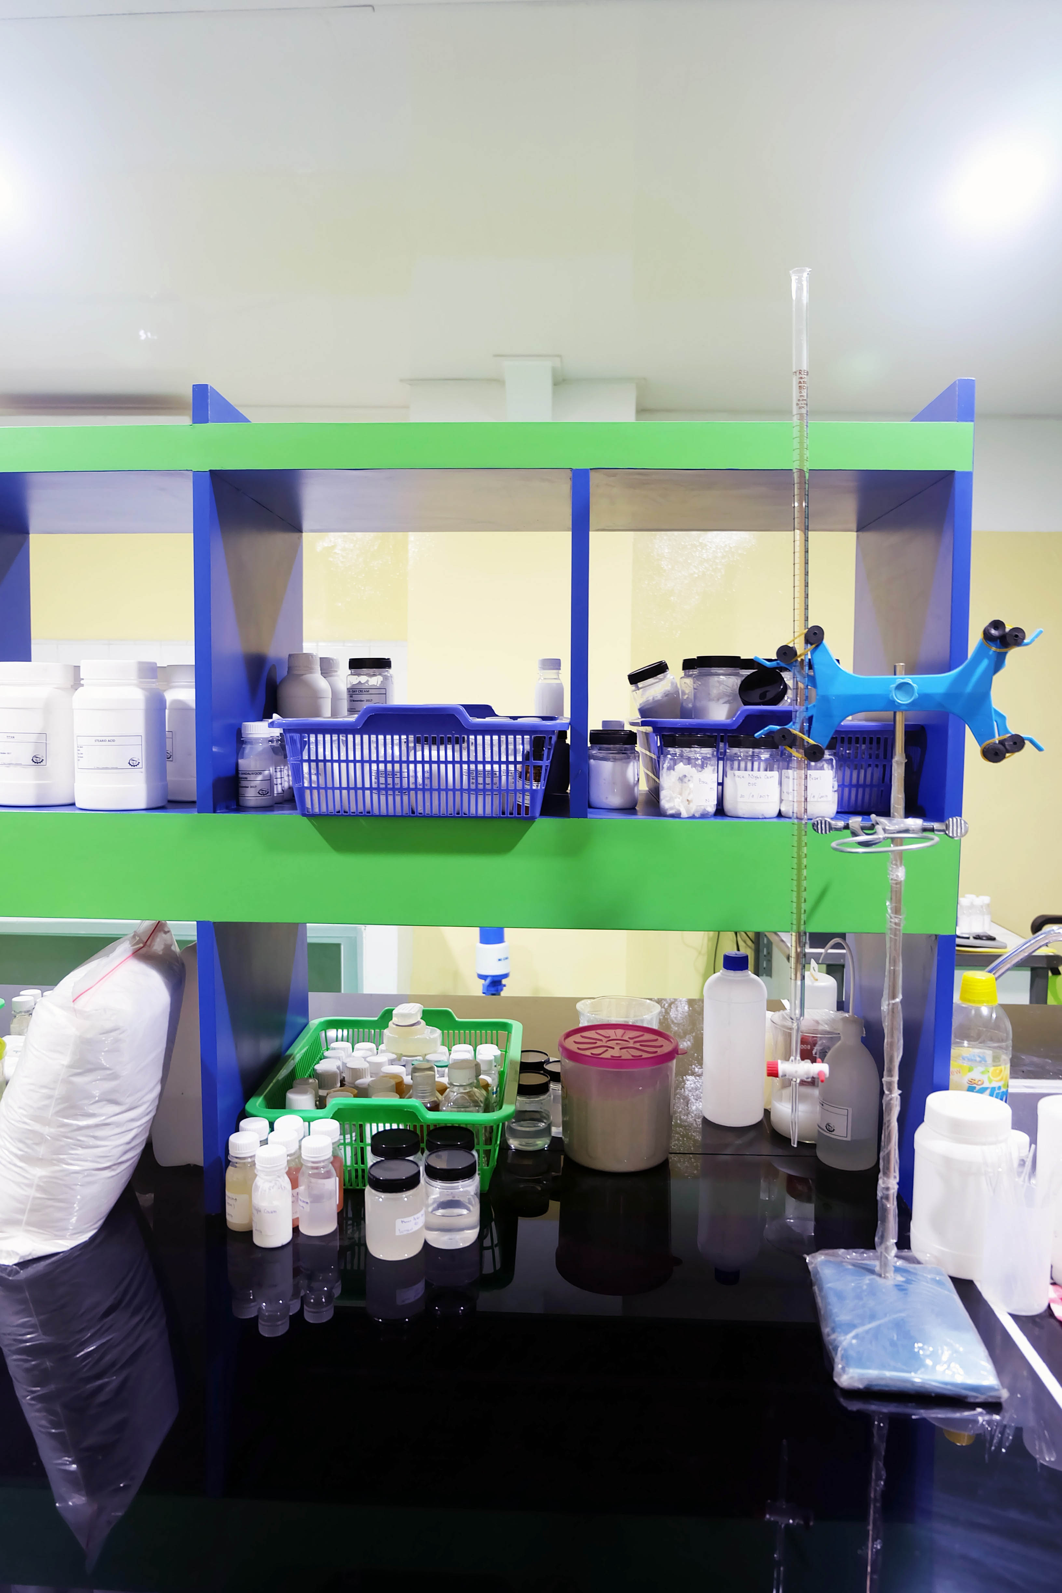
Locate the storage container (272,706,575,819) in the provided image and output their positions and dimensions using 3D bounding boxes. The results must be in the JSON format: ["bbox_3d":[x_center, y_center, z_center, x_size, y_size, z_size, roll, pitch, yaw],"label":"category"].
[{"bbox_3d":[-0.106,-0.050,1.261,0.305,0.118,0.365,1,5,3],"label":"storage container"}]

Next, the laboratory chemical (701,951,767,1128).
[{"bbox_3d":[0.285,0.334,1.481,0.084,0.231,0.084,1,4,3],"label":"laboratory chemical"}]

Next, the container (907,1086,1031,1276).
[{"bbox_3d":[0.441,0.391,1.080,0.098,0.159,0.098,2,4,15],"label":"container"}]

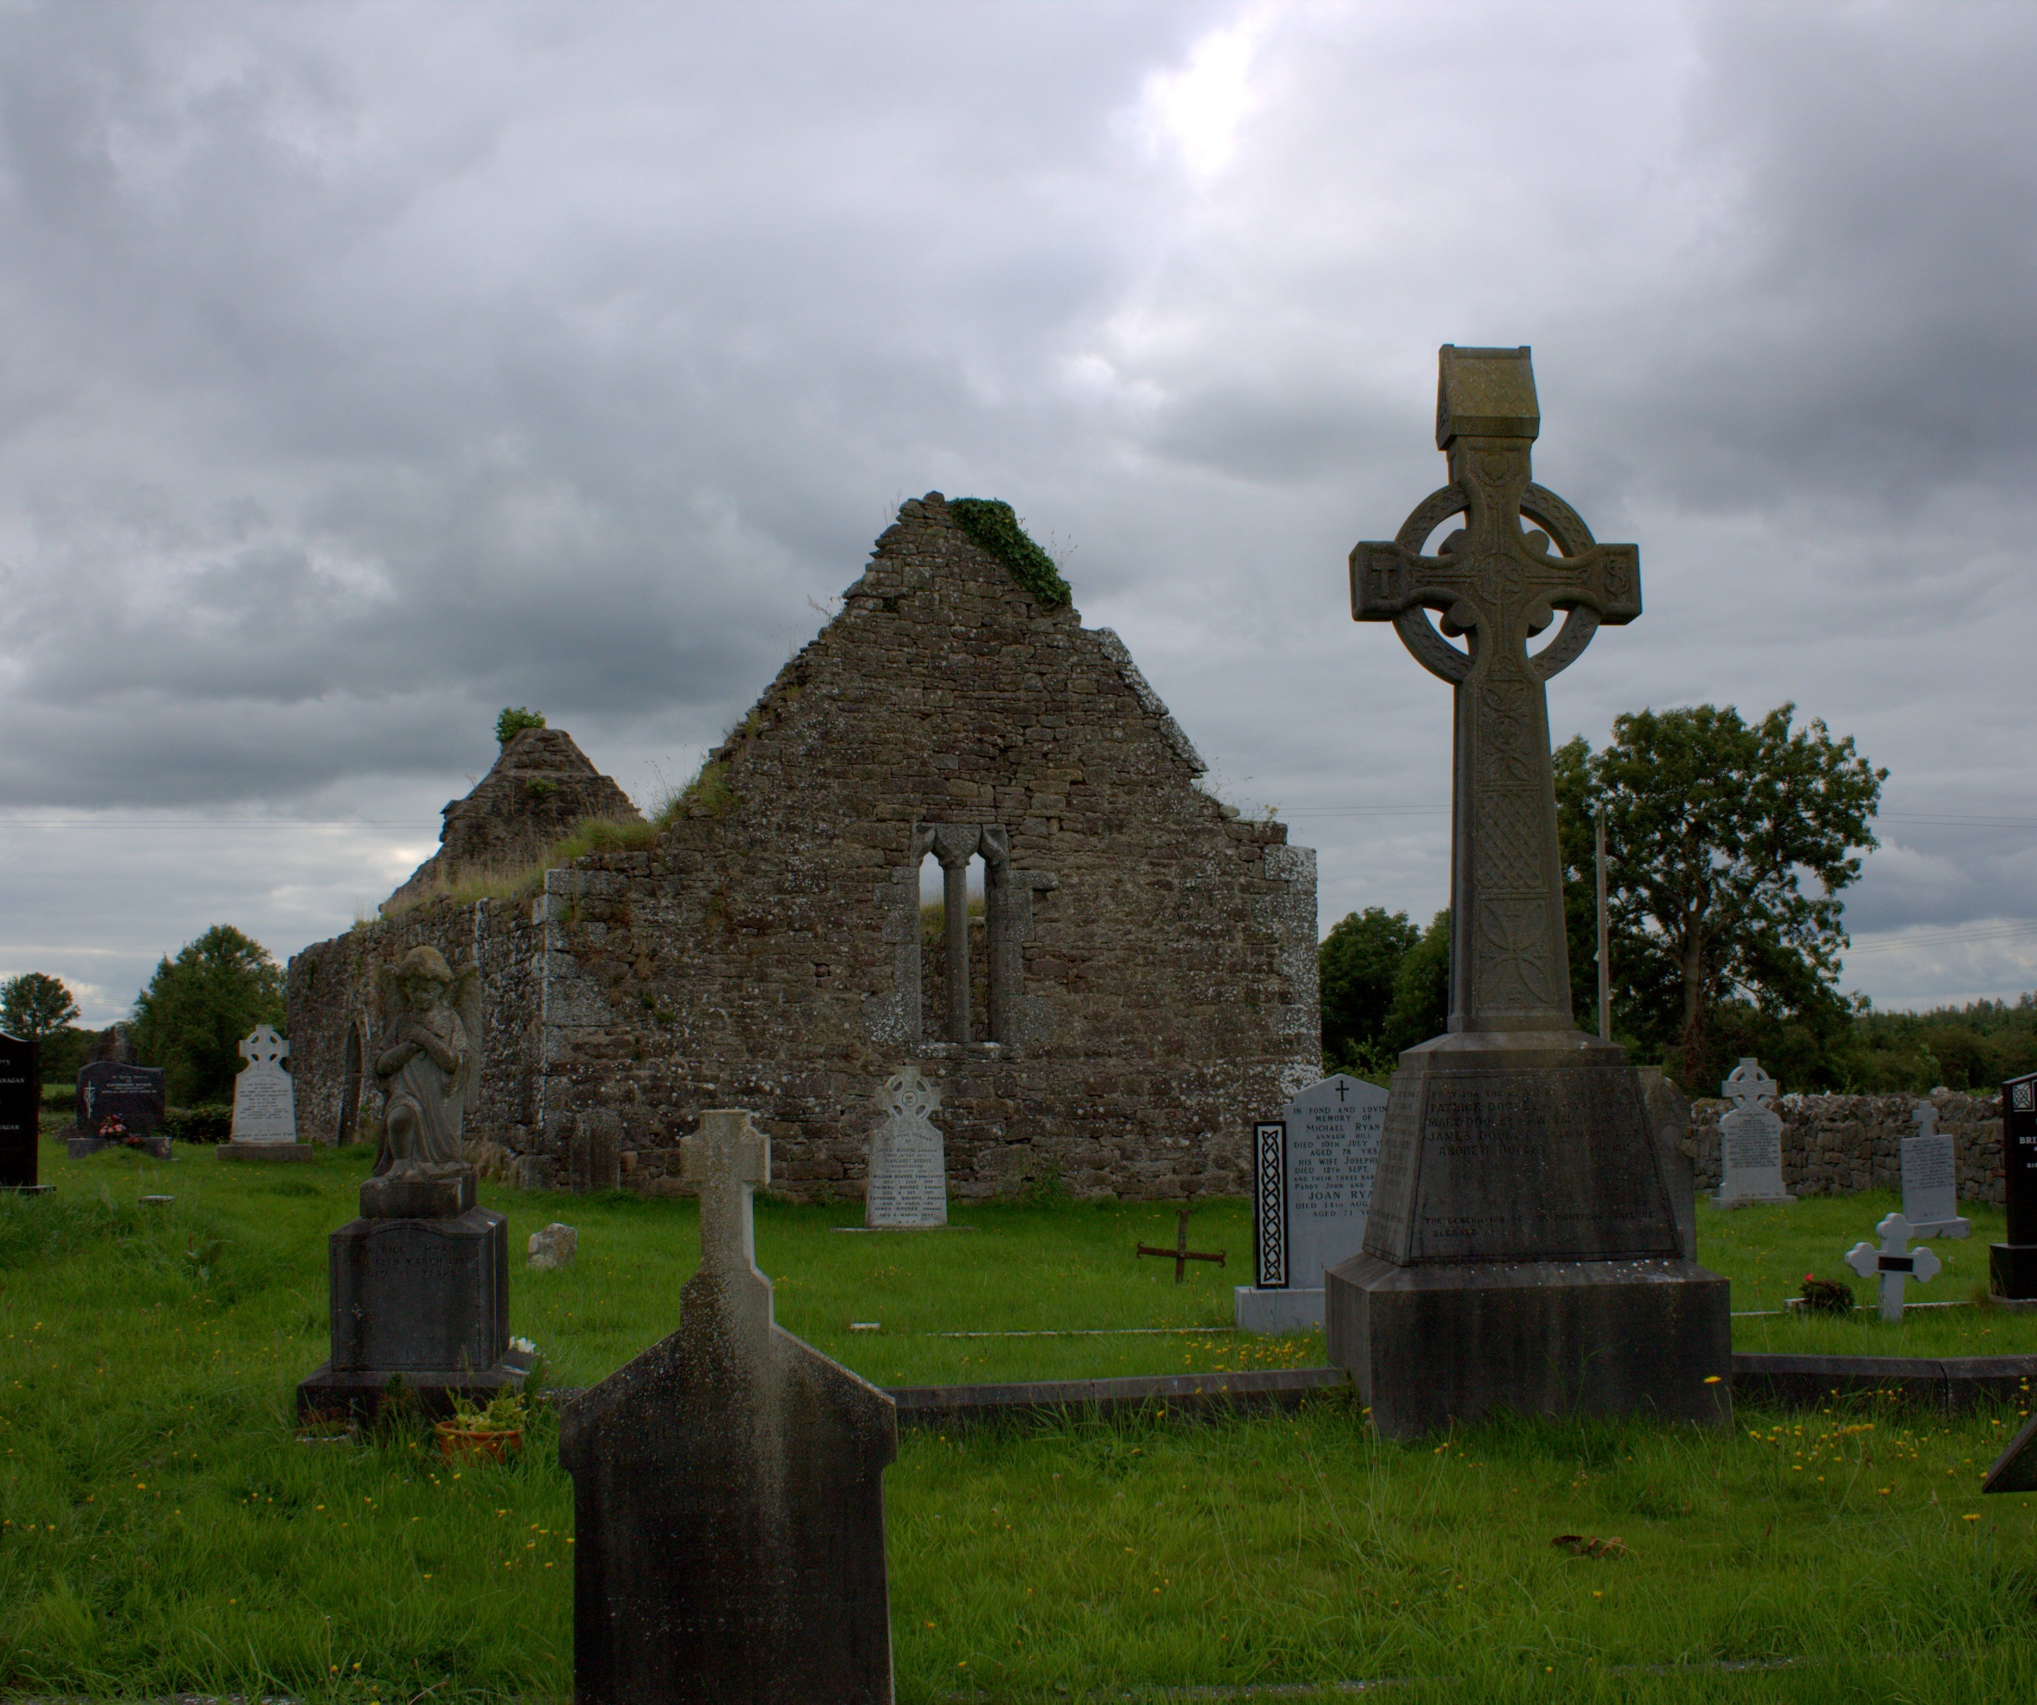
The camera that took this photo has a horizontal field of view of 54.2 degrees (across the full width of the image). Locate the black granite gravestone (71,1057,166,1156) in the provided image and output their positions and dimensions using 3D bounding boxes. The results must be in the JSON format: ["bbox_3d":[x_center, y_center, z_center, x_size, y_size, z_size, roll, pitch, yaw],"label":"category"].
[{"bbox_3d":[-9.269,2.644,20.500,0.930,0.990,0.260,0,-5,-3],"label":"black granite gravestone"}]

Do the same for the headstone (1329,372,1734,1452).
[{"bbox_3d":[2.077,0.066,8.631,1.470,4.679,0.880,0,-6,-4],"label":"headstone"}]

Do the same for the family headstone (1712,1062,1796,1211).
[{"bbox_3d":[7.508,2.874,20.402,0.870,1.514,0.300,0,-6,-6],"label":"family headstone"}]

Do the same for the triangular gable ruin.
[{"bbox_3d":[-4.766,0.854,30.905,9.550,8.113,18.500,3,-7,-27],"label":"triangular gable ruin"}]

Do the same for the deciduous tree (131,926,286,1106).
[{"bbox_3d":[-32.039,6.795,79.762,6.900,7.755,6.900,2,-7,-22],"label":"deciduous tree"}]

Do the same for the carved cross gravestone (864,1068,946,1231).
[{"bbox_3d":[-1.045,2.771,18.710,0.760,1.508,0.160,1,-6,-15],"label":"carved cross gravestone"}]

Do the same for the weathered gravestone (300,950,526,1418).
[{"bbox_3d":[-2.542,1.404,8.639,0.920,1.967,0.680,0,-6,-6],"label":"weathered gravestone"}]

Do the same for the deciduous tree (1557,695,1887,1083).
[{"bbox_3d":[20.871,1.257,61.000,10.600,11.200,10.000,-1,-5,0],"label":"deciduous tree"}]

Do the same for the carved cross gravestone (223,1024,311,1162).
[{"bbox_3d":[-8.010,2.558,21.200,0.870,1.440,0.250,0,-5,-3],"label":"carved cross gravestone"}]

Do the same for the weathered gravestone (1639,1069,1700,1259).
[{"bbox_3d":[3.605,1.980,11.900,0.880,1.400,0.140,-1,-5,3],"label":"weathered gravestone"}]

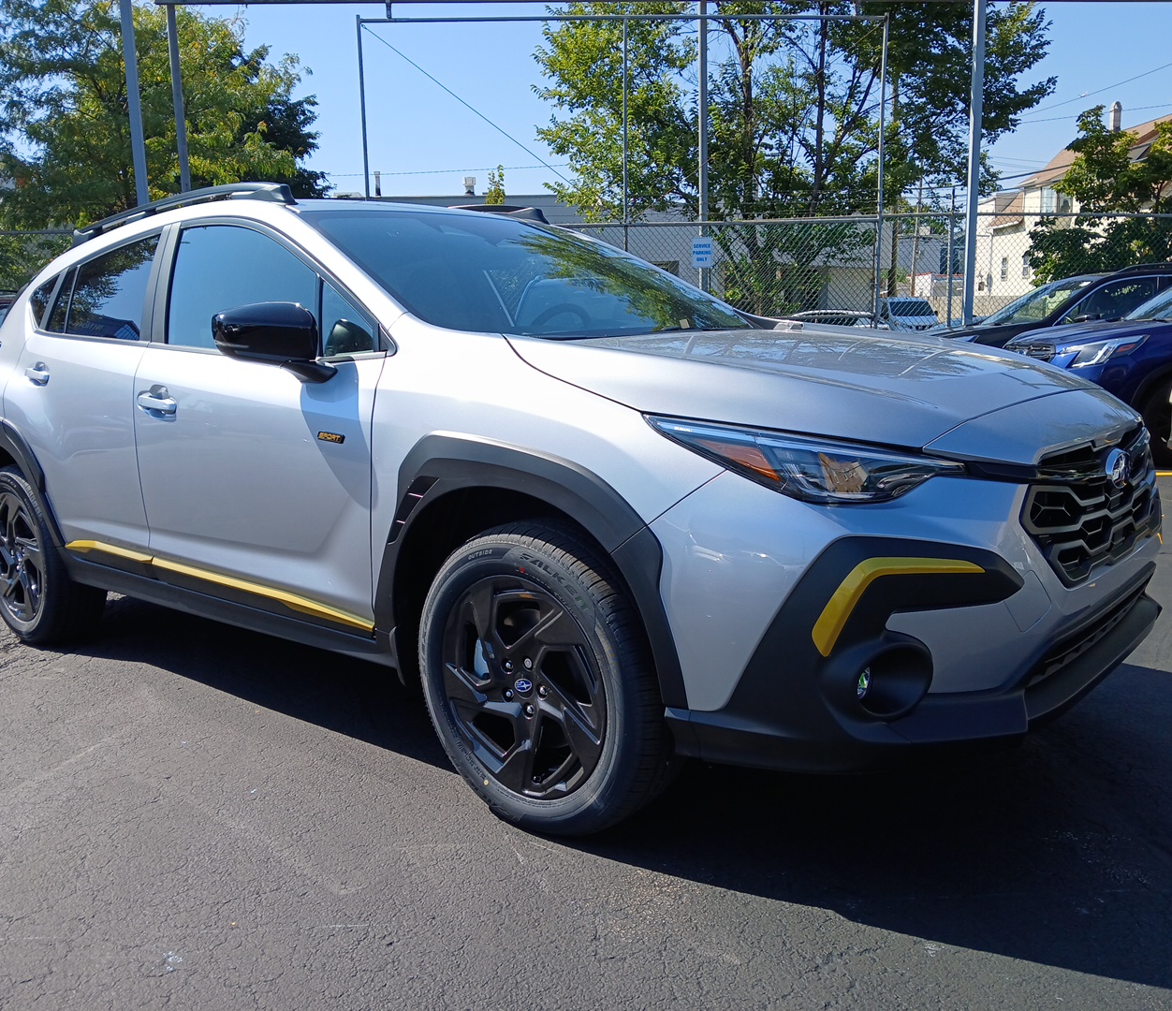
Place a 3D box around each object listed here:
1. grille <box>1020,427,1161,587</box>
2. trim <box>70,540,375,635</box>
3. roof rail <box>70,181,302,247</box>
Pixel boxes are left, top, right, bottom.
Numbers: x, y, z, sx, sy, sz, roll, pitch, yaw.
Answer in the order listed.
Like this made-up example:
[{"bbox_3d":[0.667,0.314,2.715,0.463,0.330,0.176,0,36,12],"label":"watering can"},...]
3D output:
[{"bbox_3d":[1.127,-0.011,2.210,0.120,0.285,0.860,6,11,40],"label":"grille"},{"bbox_3d":[-1.193,0.210,3.066,1.750,0.085,0.045,6,11,40],"label":"trim"},{"bbox_3d":[-1.440,-0.996,3.490,1.490,0.090,0.070,6,11,40],"label":"roof rail"}]

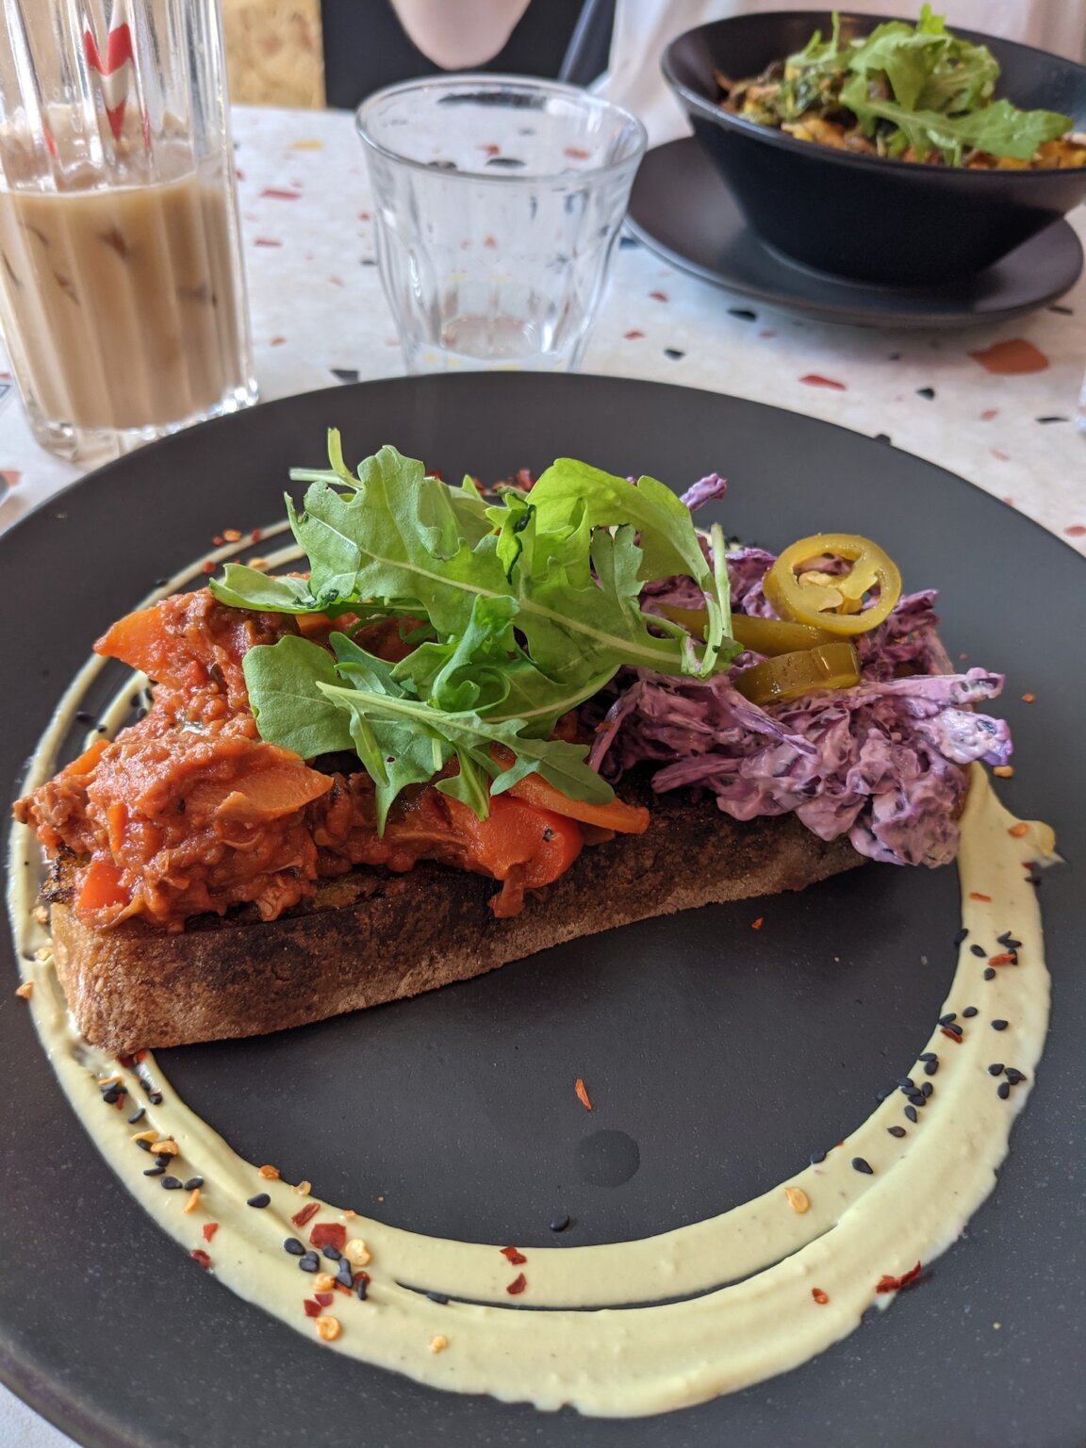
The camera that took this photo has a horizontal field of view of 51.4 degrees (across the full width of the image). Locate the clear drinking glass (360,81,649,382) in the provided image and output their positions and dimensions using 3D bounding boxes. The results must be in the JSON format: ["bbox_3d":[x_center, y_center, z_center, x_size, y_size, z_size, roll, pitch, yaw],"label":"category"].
[{"bbox_3d":[-0.014,-0.137,0.341,0.081,0.081,0.081,6,46,0],"label":"clear drinking glass"}]

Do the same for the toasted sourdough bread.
[{"bbox_3d":[0.000,0.004,0.228,0.182,0.029,0.081,-9,48,-14],"label":"toasted sourdough bread"}]

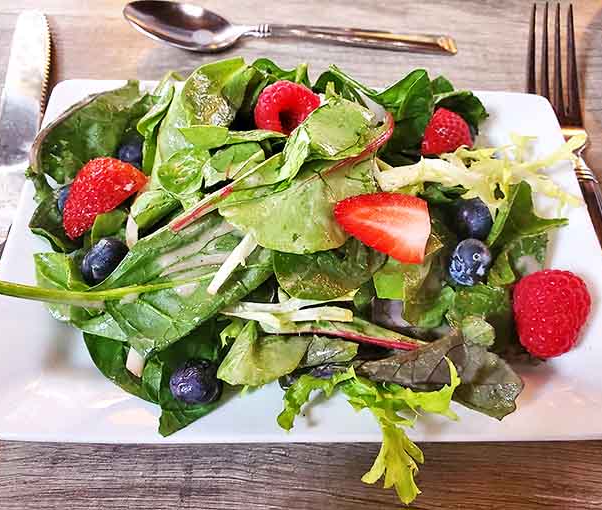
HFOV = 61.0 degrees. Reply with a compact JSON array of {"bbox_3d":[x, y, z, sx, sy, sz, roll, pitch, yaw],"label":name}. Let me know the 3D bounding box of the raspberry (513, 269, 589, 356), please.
[{"bbox_3d":[0.094,0.022,0.191,0.027,0.027,0.033,0,61,0],"label":"raspberry"}]

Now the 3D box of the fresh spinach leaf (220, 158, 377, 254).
[{"bbox_3d":[0.002,-0.015,0.170,0.055,0.012,0.031,-15,74,-4],"label":"fresh spinach leaf"}]

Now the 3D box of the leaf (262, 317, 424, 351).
[{"bbox_3d":[0.015,0.028,0.183,0.058,0.007,0.010,4,71,1],"label":"leaf"}]

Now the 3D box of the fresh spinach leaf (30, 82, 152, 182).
[{"bbox_3d":[-0.096,-0.056,0.234,0.052,0.020,0.044,0,61,0],"label":"fresh spinach leaf"}]

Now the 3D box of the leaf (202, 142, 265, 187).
[{"bbox_3d":[-0.024,-0.032,0.181,0.026,0.007,0.015,-30,71,-11],"label":"leaf"}]

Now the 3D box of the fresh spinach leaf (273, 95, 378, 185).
[{"bbox_3d":[0.010,-0.046,0.203,0.040,0.015,0.036,0,79,0],"label":"fresh spinach leaf"}]

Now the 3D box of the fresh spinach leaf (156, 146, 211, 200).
[{"bbox_3d":[-0.049,-0.034,0.212,0.022,0.010,0.022,0,71,0],"label":"fresh spinach leaf"}]

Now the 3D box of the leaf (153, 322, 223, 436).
[{"bbox_3d":[-0.036,0.039,0.165,0.024,0.010,0.039,11,63,6],"label":"leaf"}]

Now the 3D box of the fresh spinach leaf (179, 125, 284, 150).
[{"bbox_3d":[-0.025,-0.041,0.185,0.038,0.007,0.011,5,63,3],"label":"fresh spinach leaf"}]

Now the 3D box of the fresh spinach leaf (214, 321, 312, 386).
[{"bbox_3d":[-0.013,0.035,0.183,0.032,0.009,0.022,0,73,0],"label":"fresh spinach leaf"}]

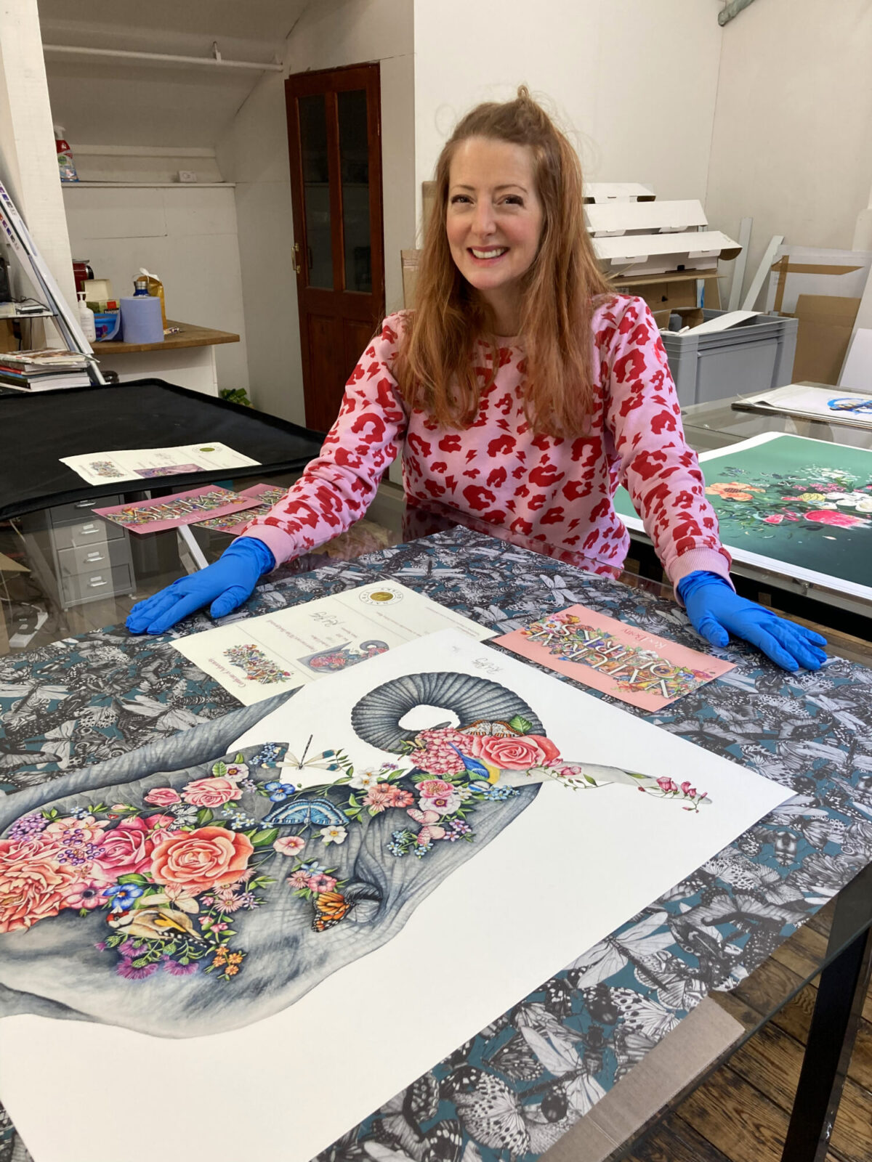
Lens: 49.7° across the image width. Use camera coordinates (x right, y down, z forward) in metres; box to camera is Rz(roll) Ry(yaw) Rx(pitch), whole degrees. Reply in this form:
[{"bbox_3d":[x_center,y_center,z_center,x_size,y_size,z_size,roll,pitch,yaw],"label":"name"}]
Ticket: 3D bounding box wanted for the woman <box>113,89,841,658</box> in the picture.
[{"bbox_3d":[0.120,0.116,1.415,0.750,1.540,0.620,6,23,14],"label":"woman"}]

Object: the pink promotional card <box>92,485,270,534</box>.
[{"bbox_3d":[-0.405,-0.117,1.485,0.210,0.002,0.149,-20,29,-40],"label":"pink promotional card"}]

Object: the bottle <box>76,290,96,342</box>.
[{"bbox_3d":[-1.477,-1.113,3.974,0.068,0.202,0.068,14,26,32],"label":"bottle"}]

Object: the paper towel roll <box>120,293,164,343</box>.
[{"bbox_3d":[-1.252,-1.114,4.011,0.165,0.174,0.165,0,22,0],"label":"paper towel roll"}]

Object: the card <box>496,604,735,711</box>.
[{"bbox_3d":[0.187,0.076,1.002,0.148,0.002,0.211,-19,28,-38],"label":"card"}]

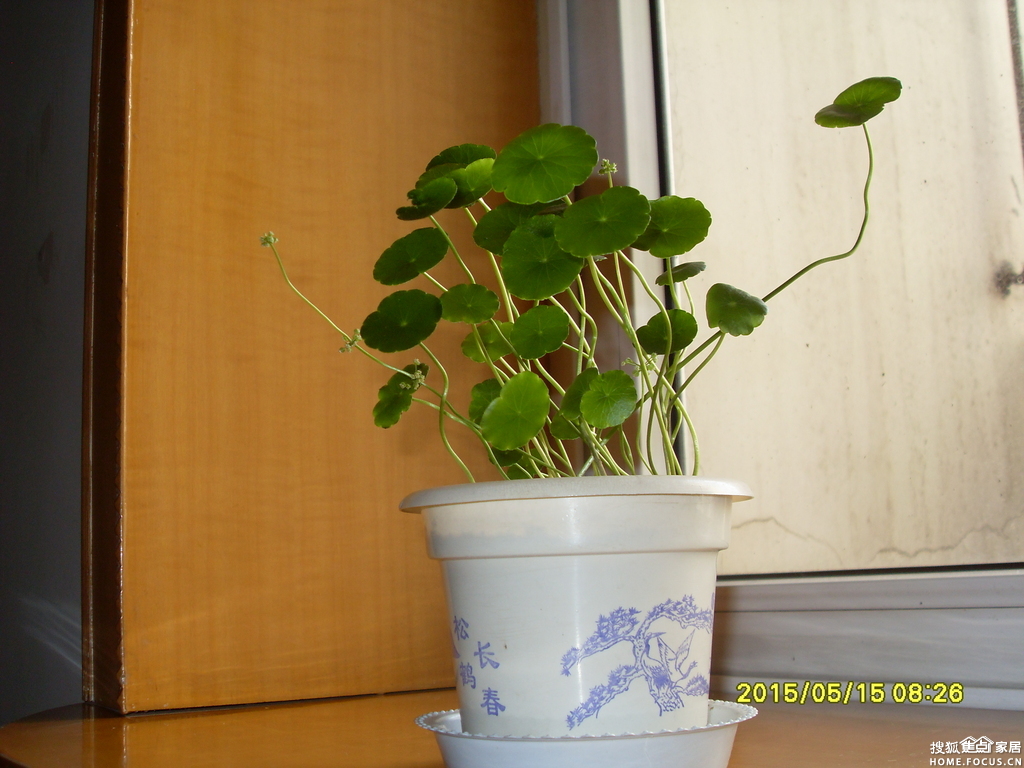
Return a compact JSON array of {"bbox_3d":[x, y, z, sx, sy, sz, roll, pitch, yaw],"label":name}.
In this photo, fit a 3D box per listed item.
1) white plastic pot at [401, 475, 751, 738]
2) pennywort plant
[{"bbox_3d":[0.035,0.120,0.640,0.178,0.136,0.178,-2,-8,0],"label":"white plastic pot"},{"bbox_3d":[0.040,-0.044,0.662,0.340,0.230,0.200,-2,-8,0],"label":"pennywort plant"}]

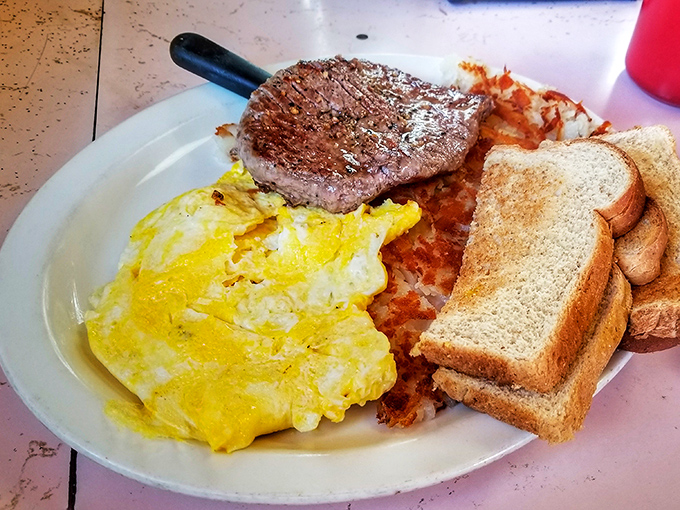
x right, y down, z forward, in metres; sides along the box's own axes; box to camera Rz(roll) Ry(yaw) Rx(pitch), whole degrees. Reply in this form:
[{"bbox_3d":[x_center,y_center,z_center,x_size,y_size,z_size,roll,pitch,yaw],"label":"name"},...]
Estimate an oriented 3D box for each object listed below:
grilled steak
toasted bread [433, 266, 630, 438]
[{"bbox_3d":[0.013,-0.066,0.274,0.128,0.022,0.096,0,56,2],"label":"grilled steak"},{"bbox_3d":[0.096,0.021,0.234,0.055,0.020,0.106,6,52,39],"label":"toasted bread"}]

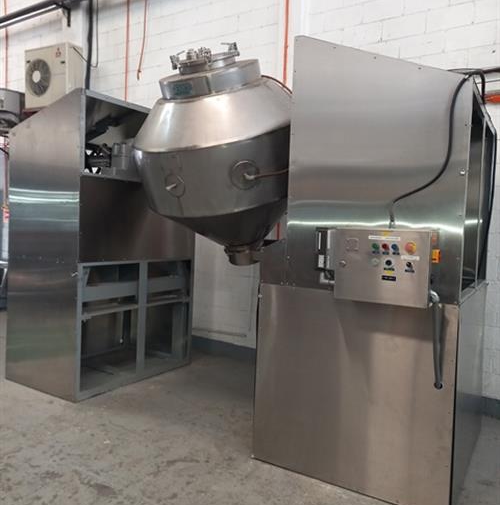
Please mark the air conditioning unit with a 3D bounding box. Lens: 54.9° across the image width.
[{"bbox_3d":[-2.668,-2.364,6.602,0.870,0.790,0.320,3,3,32],"label":"air conditioning unit"}]

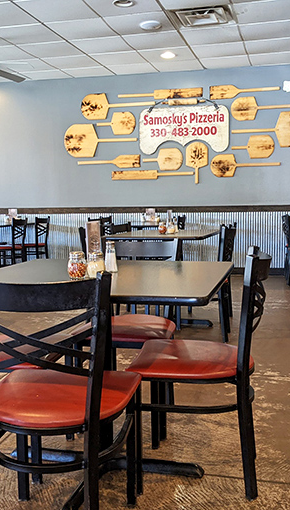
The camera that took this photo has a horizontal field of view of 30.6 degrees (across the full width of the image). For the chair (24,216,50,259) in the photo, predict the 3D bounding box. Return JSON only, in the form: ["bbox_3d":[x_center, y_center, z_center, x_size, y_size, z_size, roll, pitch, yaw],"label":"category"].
[{"bbox_3d":[-1.637,-0.130,7.497,0.450,0.845,0.430,1,7,14],"label":"chair"}]

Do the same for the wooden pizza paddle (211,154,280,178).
[{"bbox_3d":[1.351,-1.204,7.144,0.925,0.310,0.020,1,6,12],"label":"wooden pizza paddle"}]

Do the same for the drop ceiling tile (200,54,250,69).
[{"bbox_3d":[1.012,-2.445,6.720,0.600,0.020,0.450,1,6,14],"label":"drop ceiling tile"}]

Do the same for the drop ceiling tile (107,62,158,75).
[{"bbox_3d":[-0.174,-2.477,7.057,0.603,0.020,0.535,1,7,14],"label":"drop ceiling tile"}]

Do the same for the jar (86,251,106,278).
[{"bbox_3d":[-0.171,0.034,1.849,0.060,0.086,0.060,-1,6,0],"label":"jar"}]

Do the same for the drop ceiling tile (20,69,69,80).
[{"bbox_3d":[-1.383,-2.514,7.413,0.605,0.020,0.431,1,6,15],"label":"drop ceiling tile"}]

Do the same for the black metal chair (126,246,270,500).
[{"bbox_3d":[0.207,0.402,1.921,0.465,0.834,0.420,0,6,9],"label":"black metal chair"}]

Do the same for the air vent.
[{"bbox_3d":[0.562,-2.279,5.046,0.600,0.050,0.600,1,6,14],"label":"air vent"}]

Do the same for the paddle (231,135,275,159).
[{"bbox_3d":[1.445,-1.436,7.076,0.562,0.306,0.020,1,7,13],"label":"paddle"}]

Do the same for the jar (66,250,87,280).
[{"bbox_3d":[-0.228,0.035,1.778,0.064,0.093,0.064,-1,6,0],"label":"jar"}]

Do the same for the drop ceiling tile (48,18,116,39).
[{"bbox_3d":[-0.638,-2.329,5.456,0.600,0.020,0.600,1,6,15],"label":"drop ceiling tile"}]

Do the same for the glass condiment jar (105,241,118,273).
[{"bbox_3d":[-0.126,0.007,1.984,0.045,0.113,0.045,-1,6,0],"label":"glass condiment jar"}]

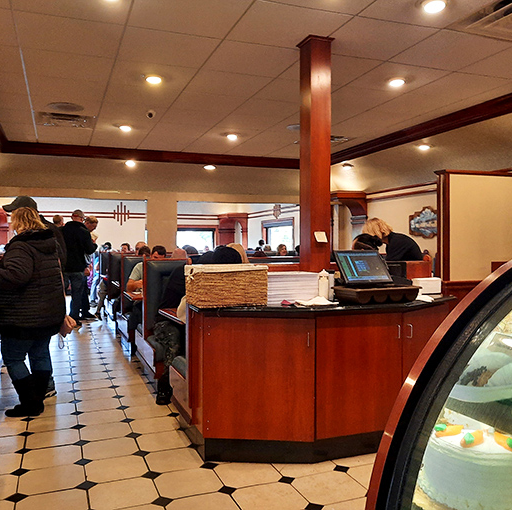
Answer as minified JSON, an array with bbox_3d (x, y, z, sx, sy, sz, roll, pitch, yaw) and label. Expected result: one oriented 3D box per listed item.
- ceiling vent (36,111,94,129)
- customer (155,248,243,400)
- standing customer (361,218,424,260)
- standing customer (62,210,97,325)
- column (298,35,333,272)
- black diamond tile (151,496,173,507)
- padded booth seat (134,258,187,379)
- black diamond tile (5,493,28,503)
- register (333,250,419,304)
[{"bbox_3d":[-1.991,-1.411,5.120,0.600,0.050,0.600,0,1,-22],"label":"ceiling vent"},{"bbox_3d":[-0.561,0.572,4.396,0.660,1.270,0.800,0,0,-22],"label":"customer"},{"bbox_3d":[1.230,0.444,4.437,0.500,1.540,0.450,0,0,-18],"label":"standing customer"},{"bbox_3d":[-2.849,0.194,7.950,0.540,1.820,0.420,0,1,34],"label":"standing customer"},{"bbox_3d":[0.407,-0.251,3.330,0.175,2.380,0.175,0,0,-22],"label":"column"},{"bbox_3d":[-0.455,1.198,2.378,0.076,0.010,0.076,0,0,23],"label":"black diamond tile"},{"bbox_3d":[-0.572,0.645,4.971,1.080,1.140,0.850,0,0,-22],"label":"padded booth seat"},{"bbox_3d":[-1.174,1.194,2.415,0.077,0.010,0.077,0,1,23],"label":"black diamond tile"},{"bbox_3d":[0.781,0.146,3.247,0.450,0.340,0.360,0,0,-24],"label":"register"}]

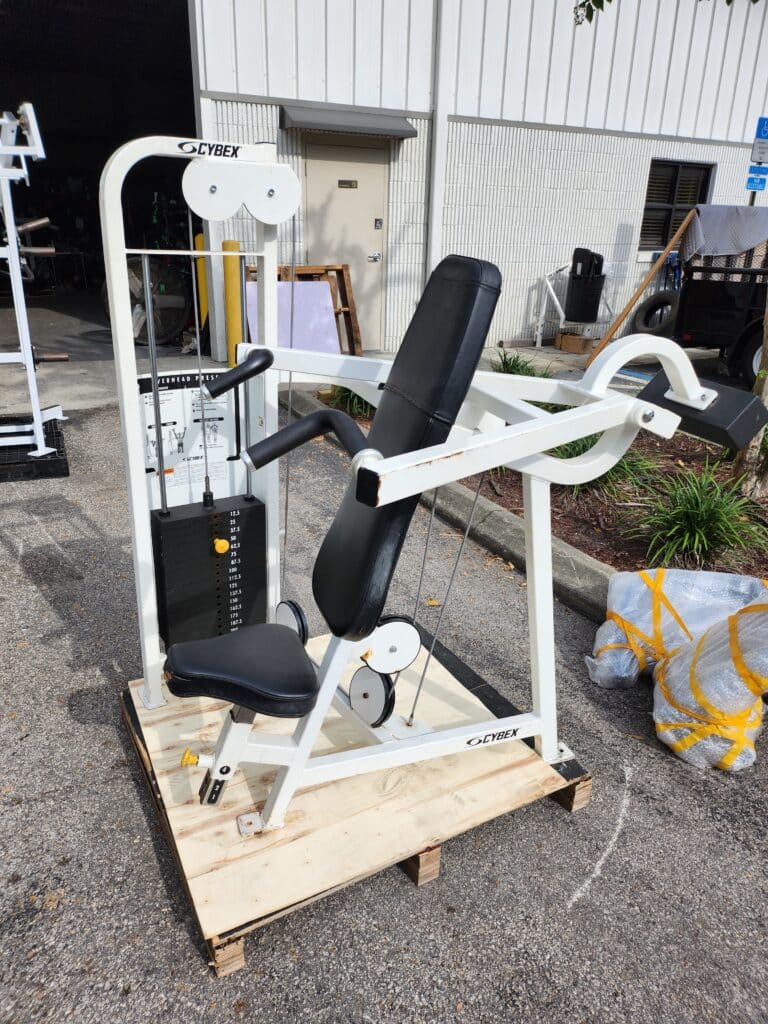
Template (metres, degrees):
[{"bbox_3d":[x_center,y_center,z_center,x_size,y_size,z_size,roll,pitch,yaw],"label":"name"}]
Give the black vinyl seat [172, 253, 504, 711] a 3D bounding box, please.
[{"bbox_3d":[-0.130,-0.047,1.409,0.640,0.880,0.340,-6,24,-18],"label":"black vinyl seat"}]

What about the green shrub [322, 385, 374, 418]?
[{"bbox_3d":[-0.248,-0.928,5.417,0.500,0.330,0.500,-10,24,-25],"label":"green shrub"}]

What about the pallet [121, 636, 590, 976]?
[{"bbox_3d":[-0.132,0.686,2.086,1.061,0.120,0.966,-10,25,-26],"label":"pallet"}]

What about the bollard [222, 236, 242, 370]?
[{"bbox_3d":[-1.402,-1.849,6.510,0.160,1.140,0.160,-10,24,-25],"label":"bollard"}]

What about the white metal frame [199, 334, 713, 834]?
[{"bbox_3d":[0.186,0.187,1.629,1.200,1.140,1.040,-6,24,-18],"label":"white metal frame"}]

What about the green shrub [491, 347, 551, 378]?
[{"bbox_3d":[1.232,-1.310,6.370,0.520,0.370,0.520,-10,24,-25],"label":"green shrub"}]

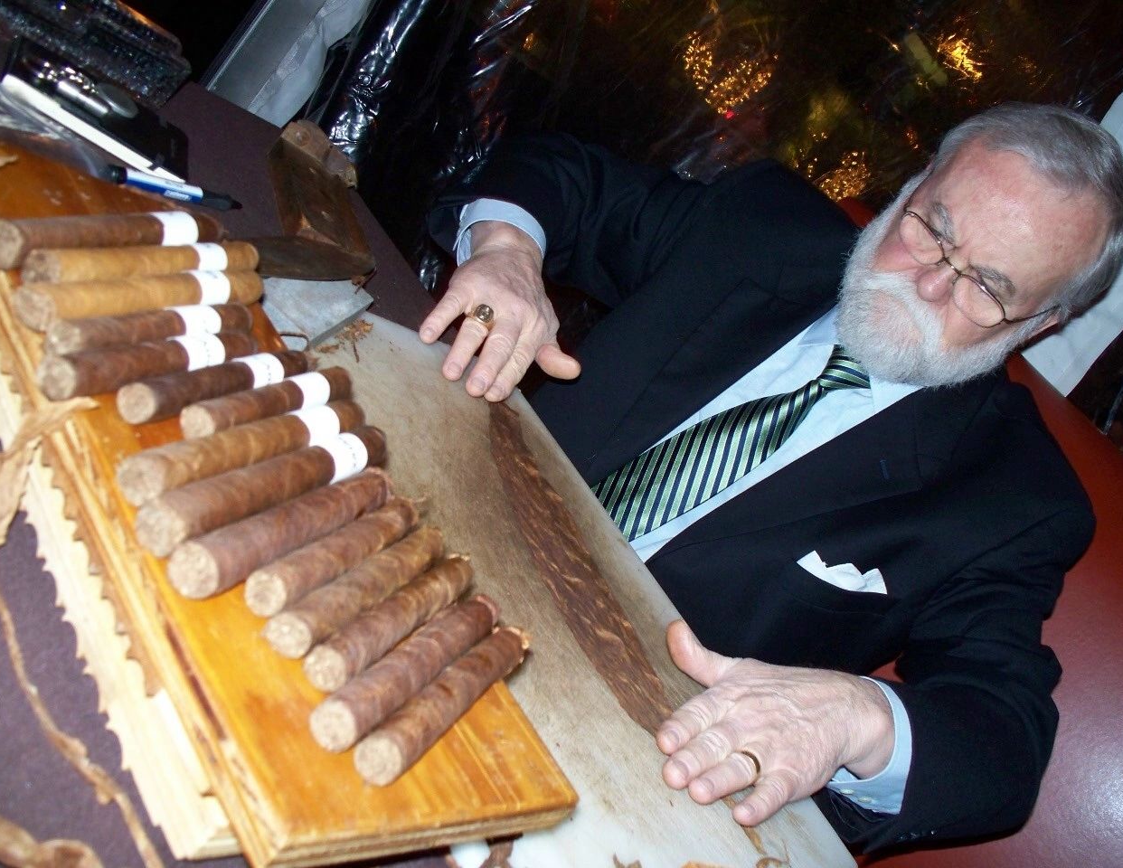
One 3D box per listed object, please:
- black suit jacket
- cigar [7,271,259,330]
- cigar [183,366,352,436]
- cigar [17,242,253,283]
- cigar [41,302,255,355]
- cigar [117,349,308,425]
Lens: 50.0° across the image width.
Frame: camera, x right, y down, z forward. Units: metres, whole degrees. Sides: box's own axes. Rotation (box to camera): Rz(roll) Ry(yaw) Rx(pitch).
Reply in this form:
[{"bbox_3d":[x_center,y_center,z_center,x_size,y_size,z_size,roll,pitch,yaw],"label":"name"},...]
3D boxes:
[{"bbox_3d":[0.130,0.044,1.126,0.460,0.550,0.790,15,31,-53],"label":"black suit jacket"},{"bbox_3d":[-0.219,-0.075,0.655,0.021,0.021,0.191,43,18,6],"label":"cigar"},{"bbox_3d":[-0.154,-0.018,0.658,0.017,0.017,0.151,43,18,6],"label":"cigar"},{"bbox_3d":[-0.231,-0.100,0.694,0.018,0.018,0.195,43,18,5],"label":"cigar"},{"bbox_3d":[-0.210,-0.056,0.636,0.017,0.017,0.150,43,18,7],"label":"cigar"},{"bbox_3d":[-0.175,-0.027,0.633,0.020,0.020,0.151,43,18,5],"label":"cigar"}]

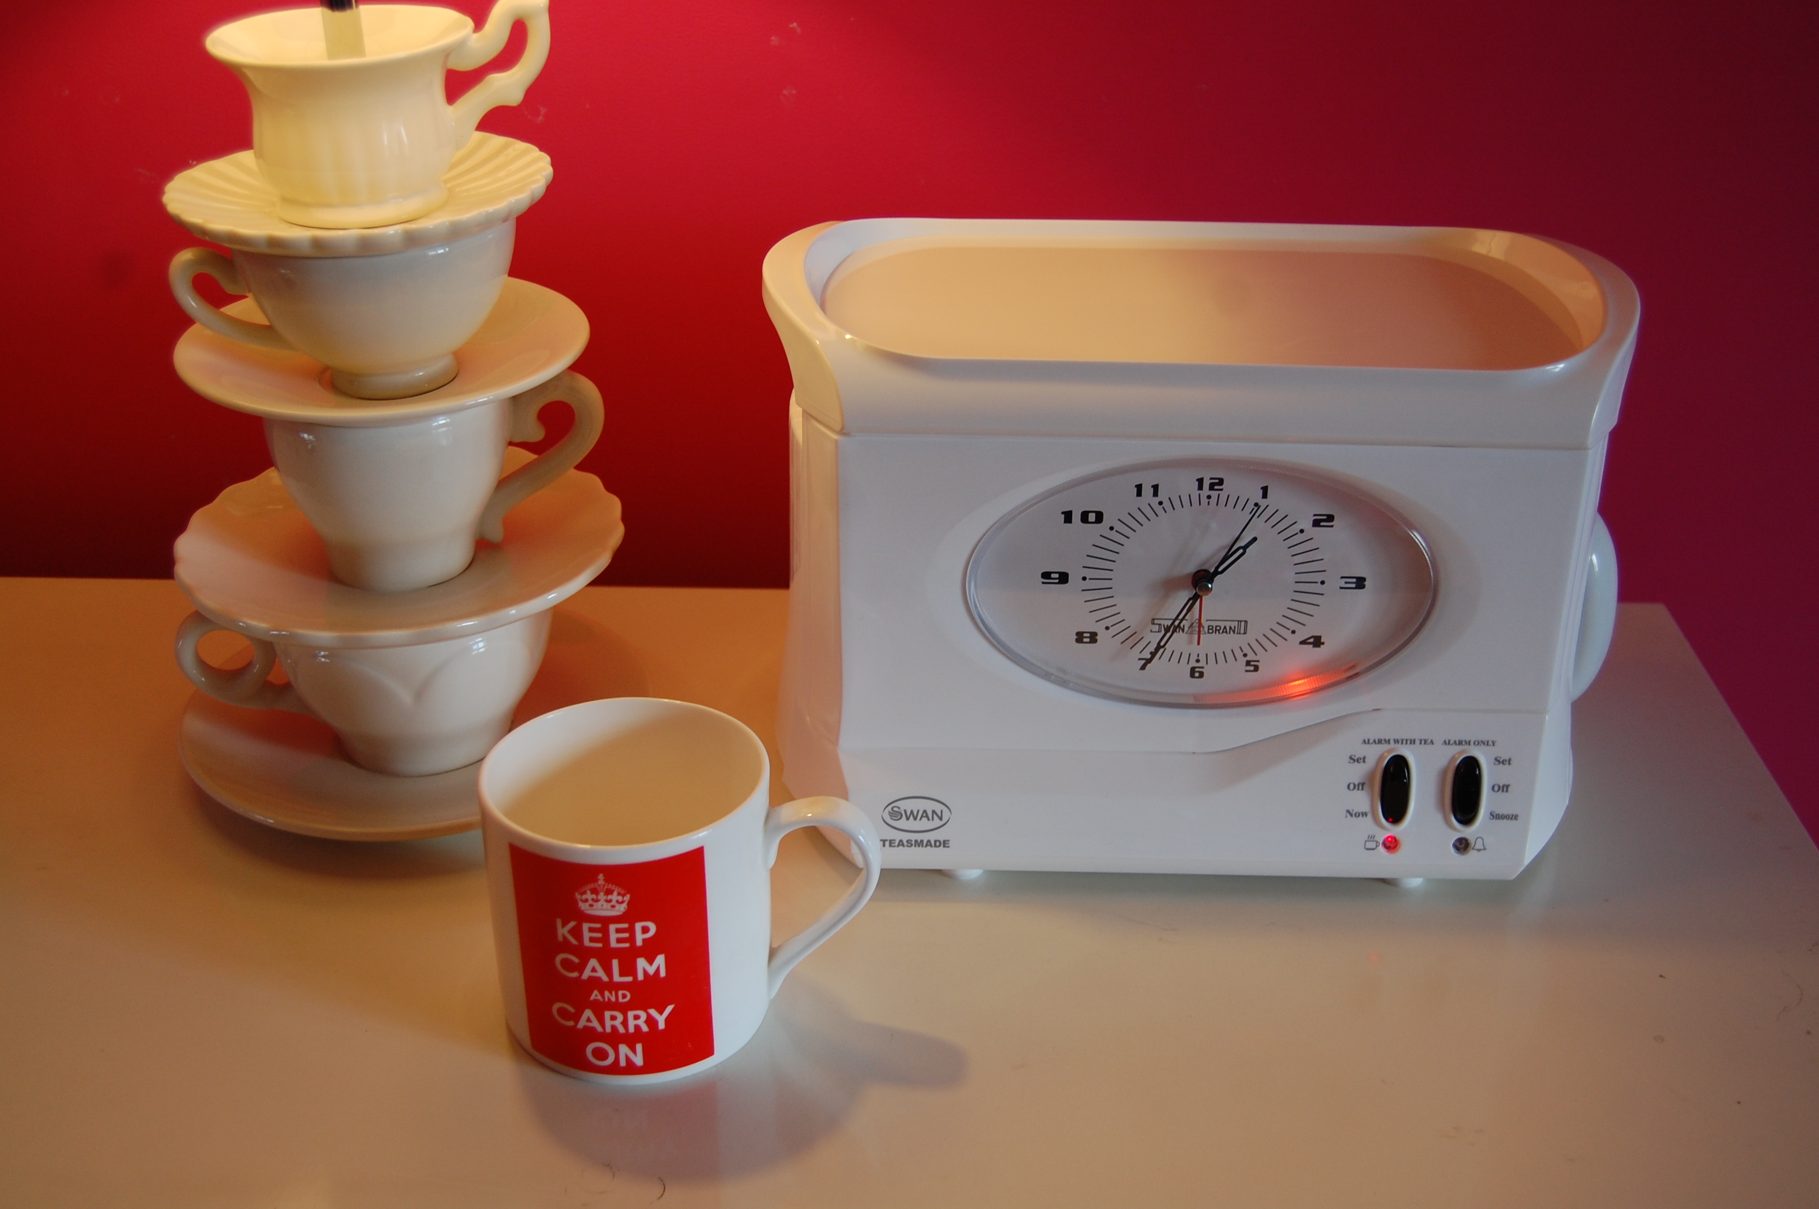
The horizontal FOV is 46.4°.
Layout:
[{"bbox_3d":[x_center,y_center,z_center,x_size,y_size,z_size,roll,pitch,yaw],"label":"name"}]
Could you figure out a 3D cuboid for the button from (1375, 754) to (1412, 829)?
[{"bbox_3d":[0.153,0.059,0.669,0.010,0.026,0.006,1,27,1],"label":"button"}]

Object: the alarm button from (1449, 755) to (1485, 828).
[{"bbox_3d":[0.176,0.059,0.669,0.010,0.026,0.006,1,27,1],"label":"alarm button"}]

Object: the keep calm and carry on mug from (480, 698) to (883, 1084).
[{"bbox_3d":[-0.065,0.083,0.618,0.112,0.081,0.081,0,27,0],"label":"keep calm and carry on mug"}]

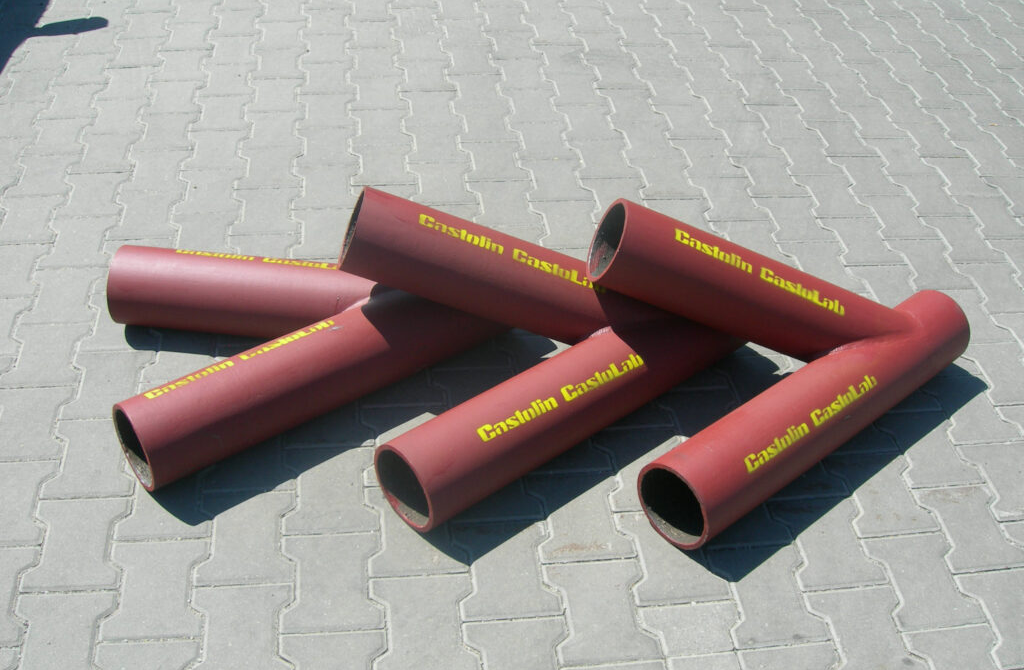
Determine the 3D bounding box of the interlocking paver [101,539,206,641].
[{"bbox_3d":[-0.556,0.420,1.771,0.163,0.070,0.198,-2,39,-8],"label":"interlocking paver"}]

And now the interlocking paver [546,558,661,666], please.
[{"bbox_3d":[0.140,0.459,1.793,0.163,0.070,0.198,-2,39,-8],"label":"interlocking paver"}]

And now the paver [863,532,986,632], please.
[{"bbox_3d":[0.673,0.428,1.870,0.163,0.070,0.198,-2,39,-8],"label":"paver"}]

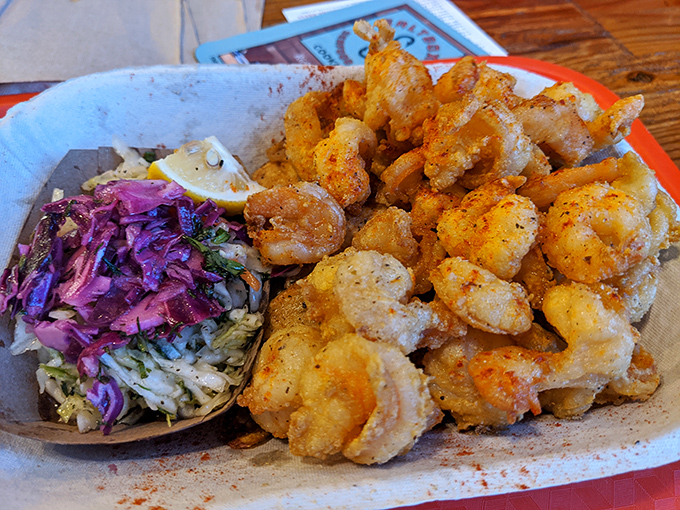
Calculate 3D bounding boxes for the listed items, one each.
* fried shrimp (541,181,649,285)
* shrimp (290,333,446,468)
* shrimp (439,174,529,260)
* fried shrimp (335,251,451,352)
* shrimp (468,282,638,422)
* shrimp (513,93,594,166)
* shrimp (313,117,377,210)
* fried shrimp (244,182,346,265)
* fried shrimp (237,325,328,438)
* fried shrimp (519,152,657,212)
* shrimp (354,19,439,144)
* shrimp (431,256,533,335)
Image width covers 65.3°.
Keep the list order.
[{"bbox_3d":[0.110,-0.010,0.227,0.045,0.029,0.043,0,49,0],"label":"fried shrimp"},{"bbox_3d":[0.009,0.053,0.197,0.053,0.036,0.043,0,49,0],"label":"shrimp"},{"bbox_3d":[0.059,-0.015,0.220,0.037,0.030,0.036,0,49,0],"label":"shrimp"},{"bbox_3d":[0.020,0.017,0.206,0.048,0.026,0.034,23,55,18],"label":"fried shrimp"},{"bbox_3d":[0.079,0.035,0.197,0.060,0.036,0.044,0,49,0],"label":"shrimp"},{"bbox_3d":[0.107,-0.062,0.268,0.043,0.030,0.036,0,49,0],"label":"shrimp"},{"bbox_3d":[0.002,-0.043,0.250,0.029,0.029,0.044,-6,94,7],"label":"shrimp"},{"bbox_3d":[-0.020,-0.014,0.239,0.045,0.025,0.037,0,51,0],"label":"fried shrimp"},{"bbox_3d":[-0.019,0.048,0.200,0.036,0.028,0.041,24,55,18],"label":"fried shrimp"},{"bbox_3d":[0.119,-0.033,0.255,0.066,0.026,0.030,-16,53,-12],"label":"fried shrimp"},{"bbox_3d":[0.030,-0.089,0.274,0.040,0.062,0.032,-9,10,8],"label":"shrimp"},{"bbox_3d":[0.055,0.016,0.203,0.043,0.028,0.028,28,55,22],"label":"shrimp"}]

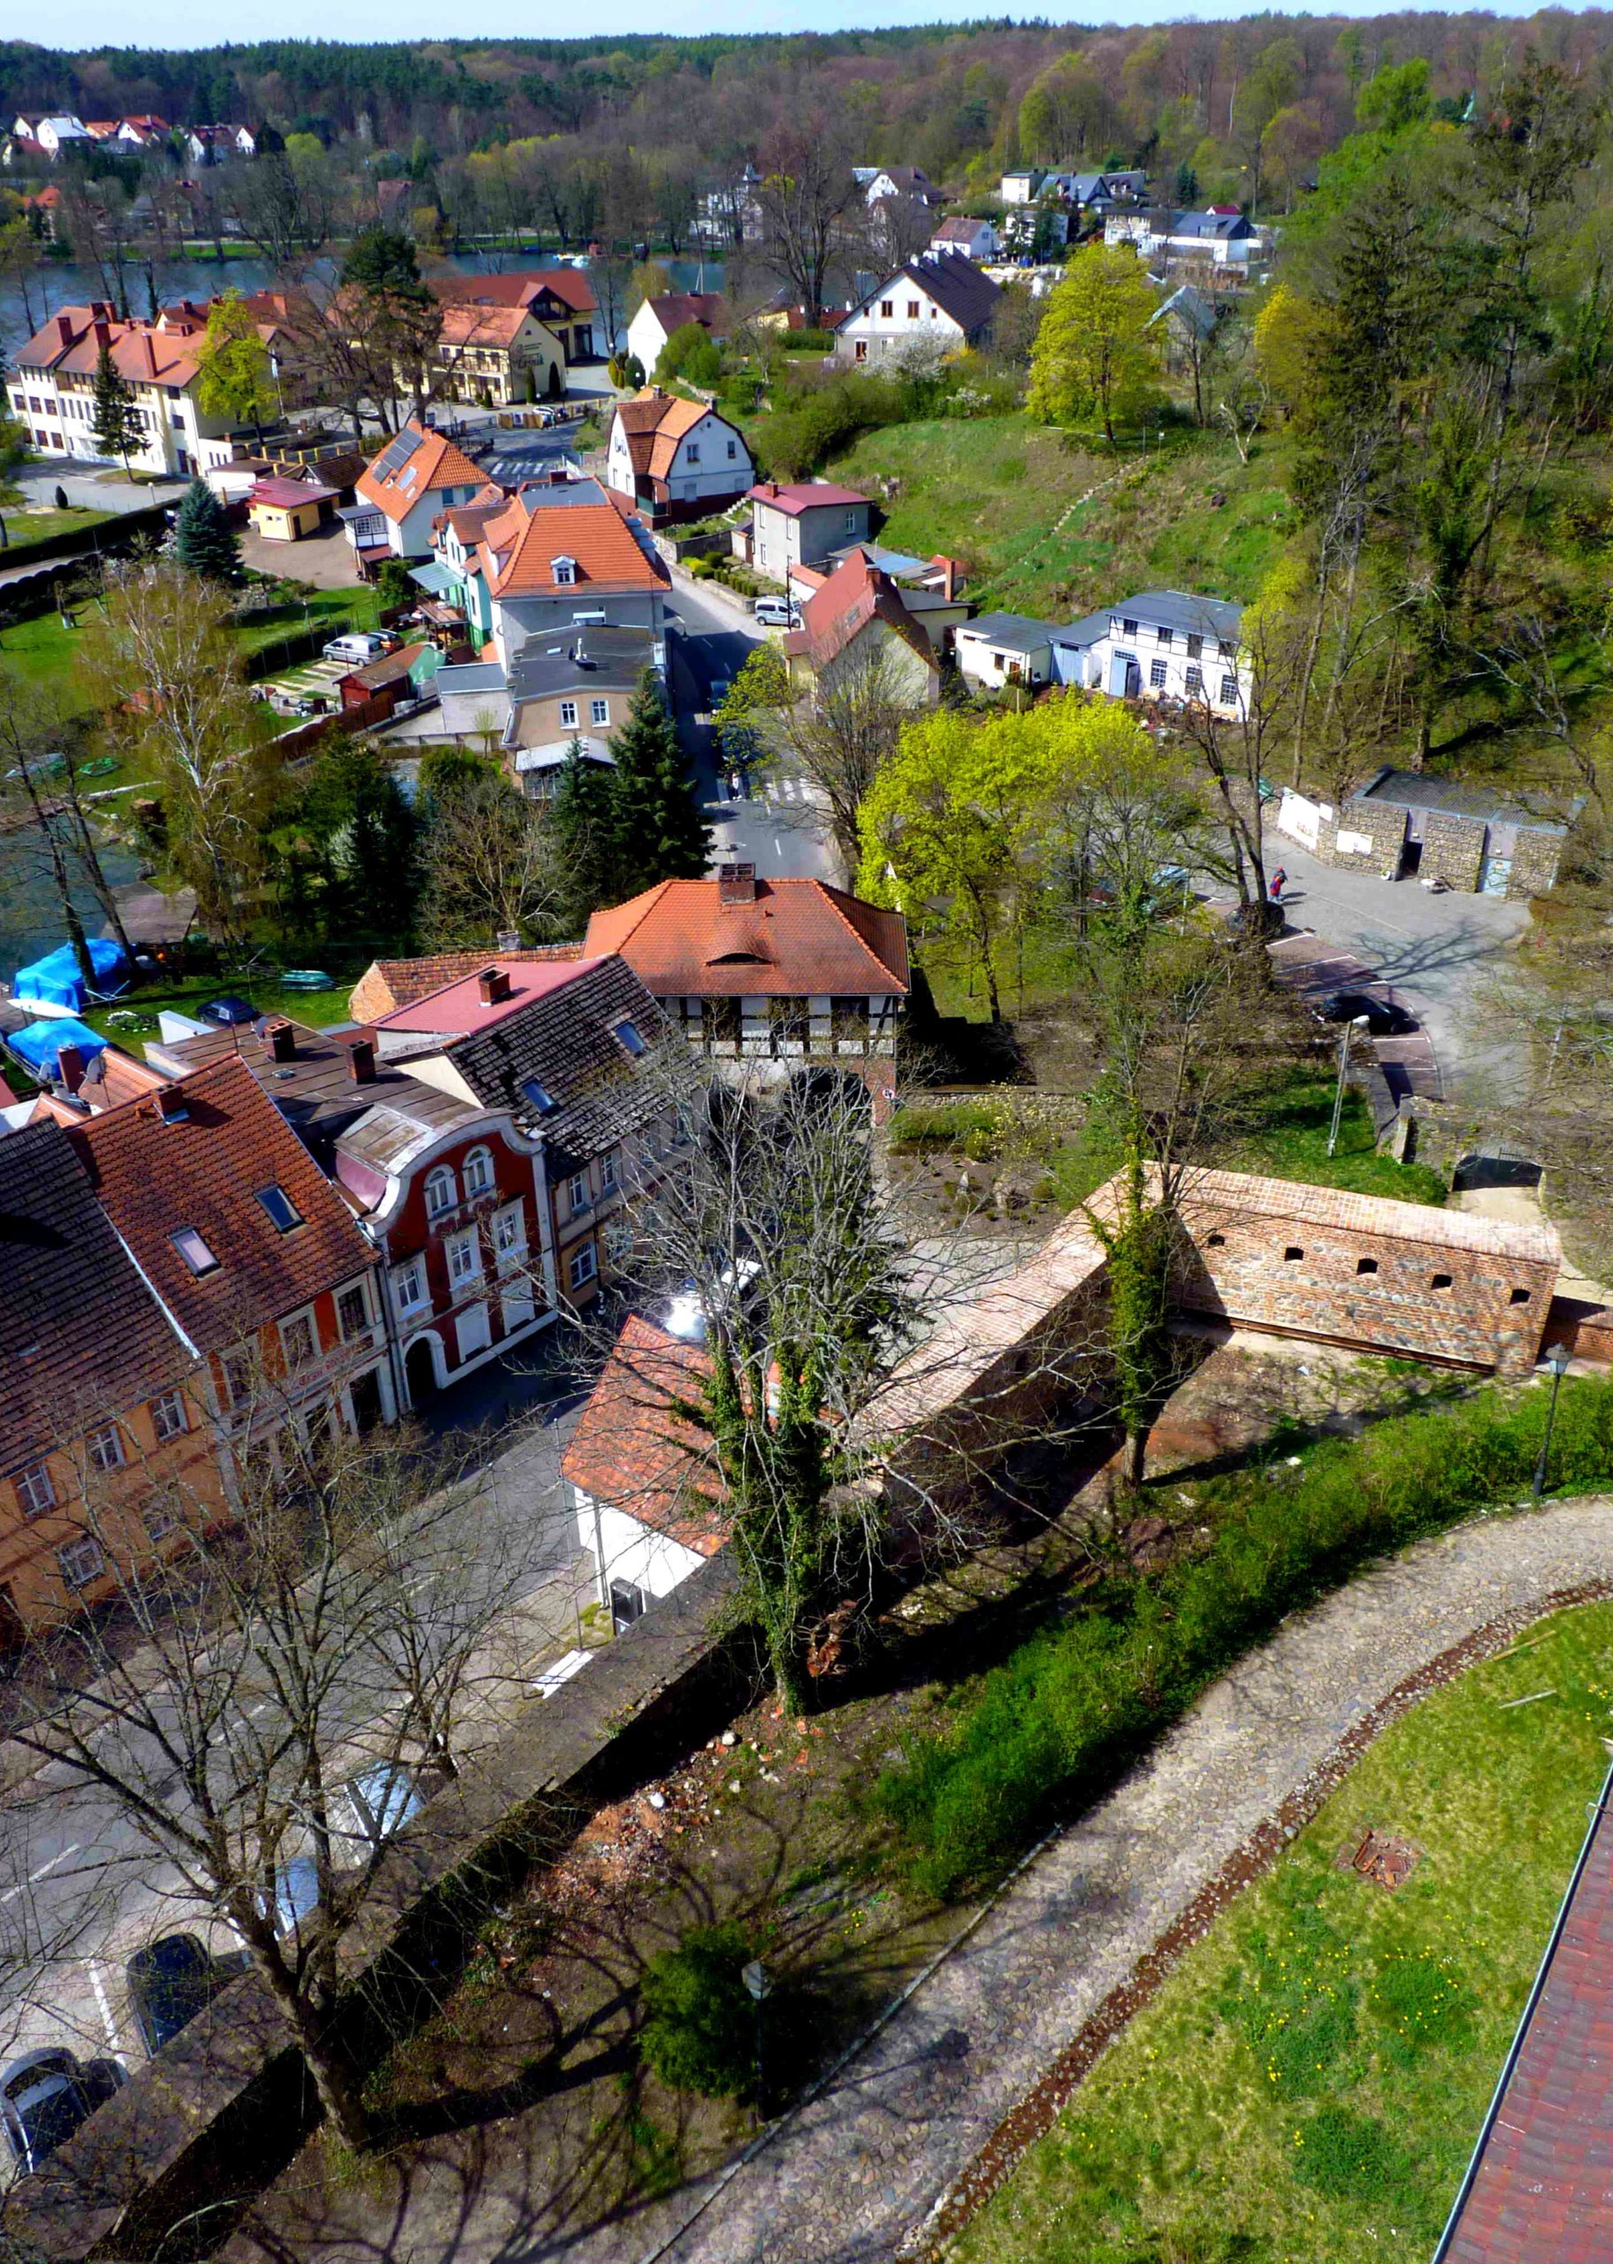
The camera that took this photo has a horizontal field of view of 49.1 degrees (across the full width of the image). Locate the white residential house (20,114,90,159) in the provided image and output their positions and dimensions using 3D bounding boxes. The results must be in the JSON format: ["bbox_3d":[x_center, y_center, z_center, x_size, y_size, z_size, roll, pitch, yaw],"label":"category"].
[{"bbox_3d":[-227.163,-304.778,540.000,9.000,9.000,13.000,14,34,21],"label":"white residential house"}]

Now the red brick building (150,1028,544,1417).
[{"bbox_3d":[-15.716,1.411,60.386,13.200,9.500,6.800,25,40,34],"label":"red brick building"}]

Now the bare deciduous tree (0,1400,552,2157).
[{"bbox_3d":[-9.054,13.035,31.524,9.300,16.300,9.100,0,32,0],"label":"bare deciduous tree"}]

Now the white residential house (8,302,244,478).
[{"bbox_3d":[-74.915,-84.207,201.009,32.000,13.800,13.000,21,37,30],"label":"white residential house"}]

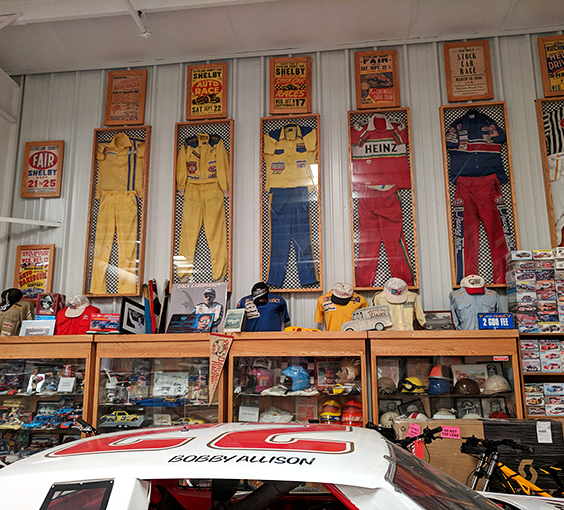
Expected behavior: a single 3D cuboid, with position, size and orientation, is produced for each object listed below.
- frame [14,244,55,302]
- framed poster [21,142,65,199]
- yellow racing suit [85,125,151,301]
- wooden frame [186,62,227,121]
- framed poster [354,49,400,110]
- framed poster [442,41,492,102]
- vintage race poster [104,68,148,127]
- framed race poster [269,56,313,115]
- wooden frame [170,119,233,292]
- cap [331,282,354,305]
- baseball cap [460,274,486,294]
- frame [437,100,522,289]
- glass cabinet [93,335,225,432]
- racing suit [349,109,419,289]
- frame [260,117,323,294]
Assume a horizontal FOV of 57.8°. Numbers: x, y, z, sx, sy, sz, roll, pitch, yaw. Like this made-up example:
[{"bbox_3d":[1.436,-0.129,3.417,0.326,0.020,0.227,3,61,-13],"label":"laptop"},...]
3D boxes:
[{"bbox_3d":[-2.630,0.209,5.422,0.435,0.626,0.030,-2,-11,8],"label":"frame"},{"bbox_3d":[-2.624,-0.942,5.614,0.447,0.645,0.027,-2,-10,7],"label":"framed poster"},{"bbox_3d":[-1.737,-0.474,5.398,0.607,1.821,0.078,-1,-10,8],"label":"yellow racing suit"},{"bbox_3d":[-0.811,-1.768,5.530,0.447,0.645,0.027,-2,-10,7],"label":"wooden frame"},{"bbox_3d":[0.992,-1.825,5.306,0.447,0.645,0.027,-2,-10,7],"label":"framed poster"},{"bbox_3d":[1.902,-1.871,5.197,0.447,0.645,0.027,-2,-10,7],"label":"framed poster"},{"bbox_3d":[-1.721,-1.738,5.643,0.447,0.645,0.027,-2,-10,7],"label":"vintage race poster"},{"bbox_3d":[0.092,-1.793,5.409,0.435,0.626,0.030,-1,-10,8],"label":"framed race poster"},{"bbox_3d":[-0.818,-0.513,5.277,0.607,1.821,0.078,-2,-11,8],"label":"wooden frame"},{"bbox_3d":[0.538,0.348,4.581,0.195,0.140,0.250,-2,31,11],"label":"cap"},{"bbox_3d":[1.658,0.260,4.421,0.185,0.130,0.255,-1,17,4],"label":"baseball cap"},{"bbox_3d":[1.903,-0.589,4.912,0.607,1.821,0.078,-2,-11,8],"label":"frame"},{"bbox_3d":[-1.045,1.640,4.642,1.218,1.800,0.550,-2,-11,8],"label":"glass cabinet"},{"bbox_3d":[0.986,-0.557,5.031,0.612,1.818,0.080,-2,-10,7],"label":"racing suit"},{"bbox_3d":[0.091,-0.534,5.154,0.607,1.821,0.078,-2,-11,8],"label":"frame"}]

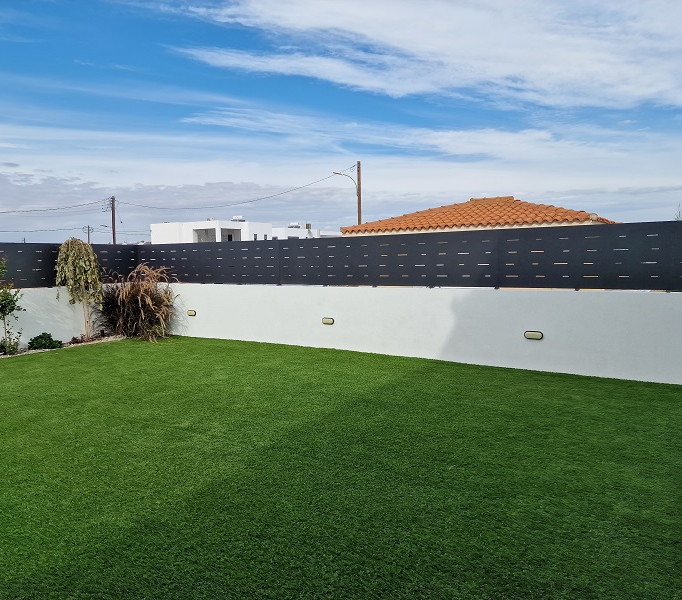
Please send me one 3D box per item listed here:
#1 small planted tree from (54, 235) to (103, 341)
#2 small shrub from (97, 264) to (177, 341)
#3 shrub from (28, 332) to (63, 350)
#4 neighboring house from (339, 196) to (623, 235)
[{"bbox_3d":[-5.114,-0.159,10.321,0.850,2.021,0.920,2,5,33],"label":"small planted tree"},{"bbox_3d":[-4.161,0.061,10.778,1.450,1.479,1.500,2,5,33],"label":"small shrub"},{"bbox_3d":[-5.444,0.749,9.775,0.520,0.305,0.620,2,5,33],"label":"shrub"},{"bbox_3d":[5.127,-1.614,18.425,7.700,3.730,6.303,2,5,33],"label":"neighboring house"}]

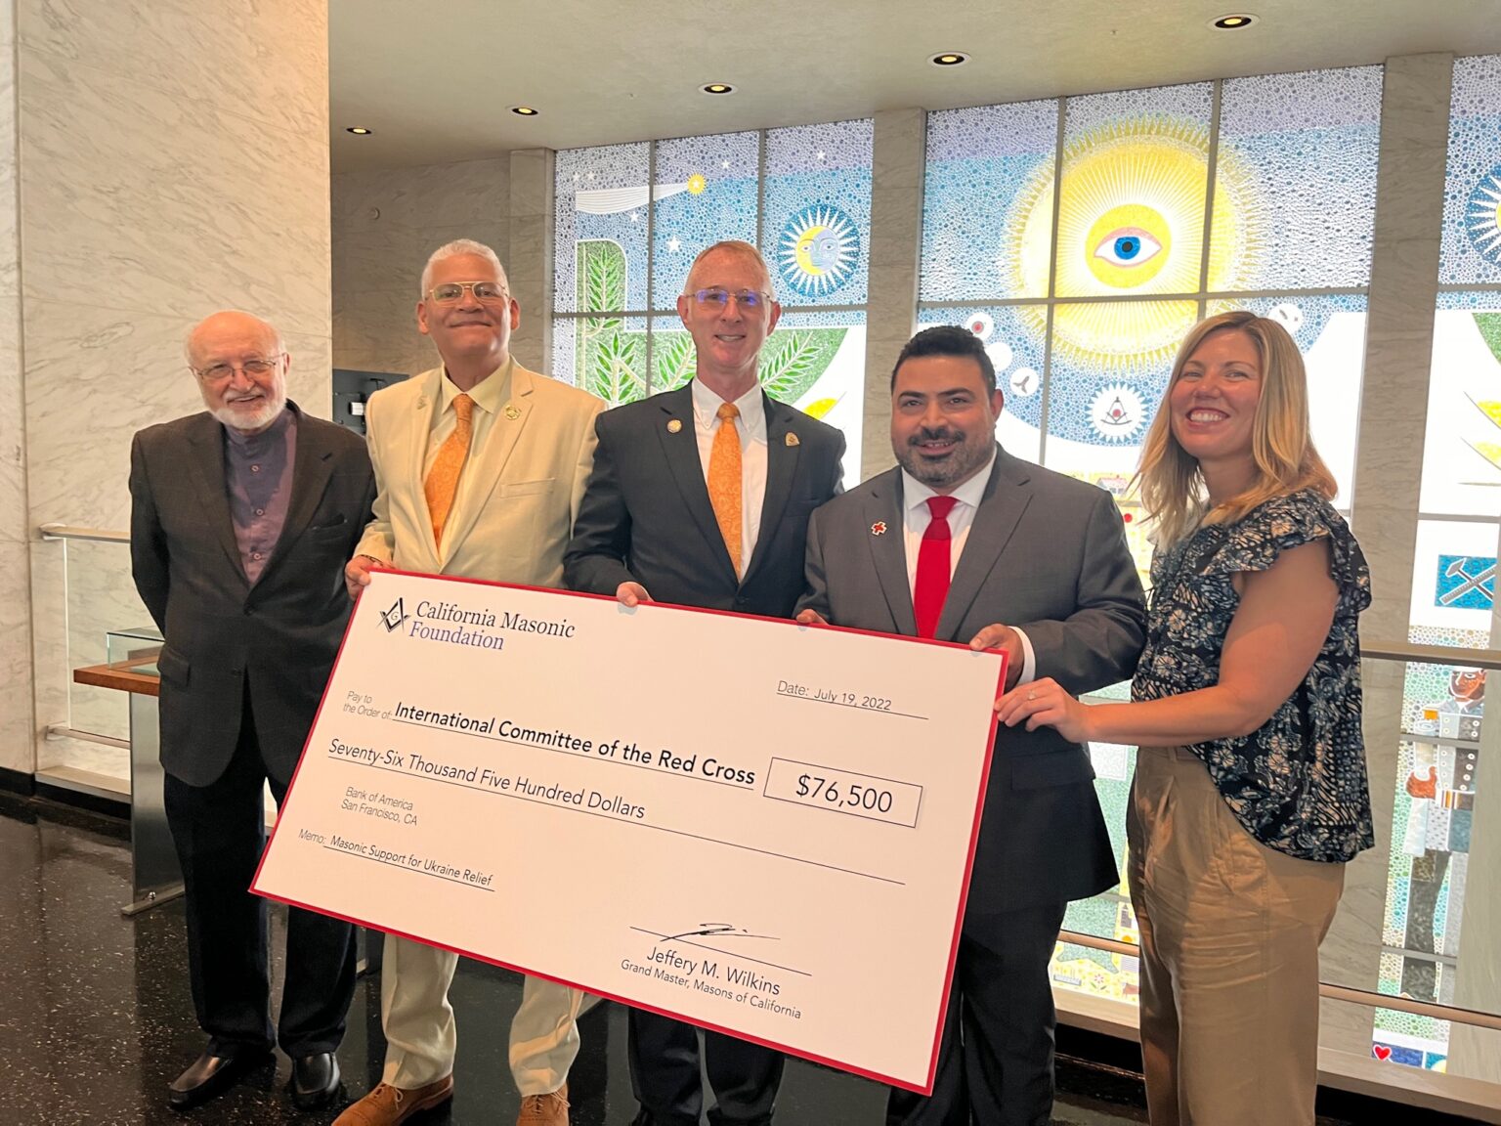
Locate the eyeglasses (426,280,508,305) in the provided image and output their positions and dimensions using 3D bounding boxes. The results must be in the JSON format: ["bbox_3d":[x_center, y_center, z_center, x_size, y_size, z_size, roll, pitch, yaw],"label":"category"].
[{"bbox_3d":[-0.532,-0.508,2.130,0.140,0.045,0.140,1,5,-10],"label":"eyeglasses"}]

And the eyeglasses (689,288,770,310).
[{"bbox_3d":[-0.039,-0.490,2.090,0.140,0.042,0.140,1,5,-2],"label":"eyeglasses"}]

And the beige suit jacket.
[{"bbox_3d":[-0.513,-0.019,2.223,0.510,0.750,0.340,2,5,9],"label":"beige suit jacket"}]

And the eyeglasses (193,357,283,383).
[{"bbox_3d":[-0.999,-0.379,2.200,0.142,0.042,0.140,-9,17,-20],"label":"eyeglasses"}]

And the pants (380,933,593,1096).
[{"bbox_3d":[-0.542,0.605,2.320,0.430,1.000,0.300,2,5,8],"label":"pants"}]

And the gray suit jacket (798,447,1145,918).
[{"bbox_3d":[0.353,0.185,1.810,0.560,0.740,0.370,4,6,24],"label":"gray suit jacket"}]

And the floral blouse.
[{"bbox_3d":[0.735,0.161,1.650,0.310,0.550,0.410,-1,6,-24],"label":"floral blouse"}]

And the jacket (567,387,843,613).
[{"bbox_3d":[-0.081,0.046,2.127,0.540,0.750,0.360,1,5,-4],"label":"jacket"}]

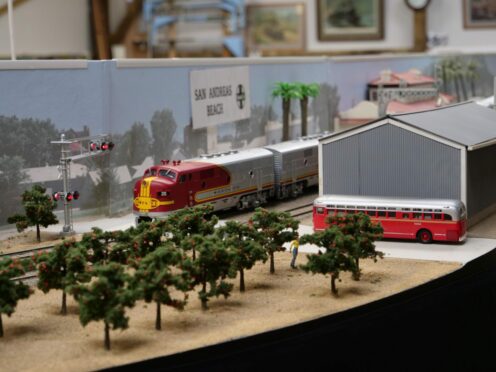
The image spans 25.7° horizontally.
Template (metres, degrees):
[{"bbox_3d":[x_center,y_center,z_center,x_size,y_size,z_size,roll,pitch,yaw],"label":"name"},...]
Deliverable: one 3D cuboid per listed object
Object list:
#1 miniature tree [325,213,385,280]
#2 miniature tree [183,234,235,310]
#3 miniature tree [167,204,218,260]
[{"bbox_3d":[0.068,0.039,0.692,0.038,0.044,0.036,-1,7,6],"label":"miniature tree"},{"bbox_3d":[-0.023,0.049,0.623,0.030,0.044,0.032,-2,7,-2],"label":"miniature tree"},{"bbox_3d":[-0.039,0.033,0.770,0.037,0.041,0.036,-2,7,-3],"label":"miniature tree"}]

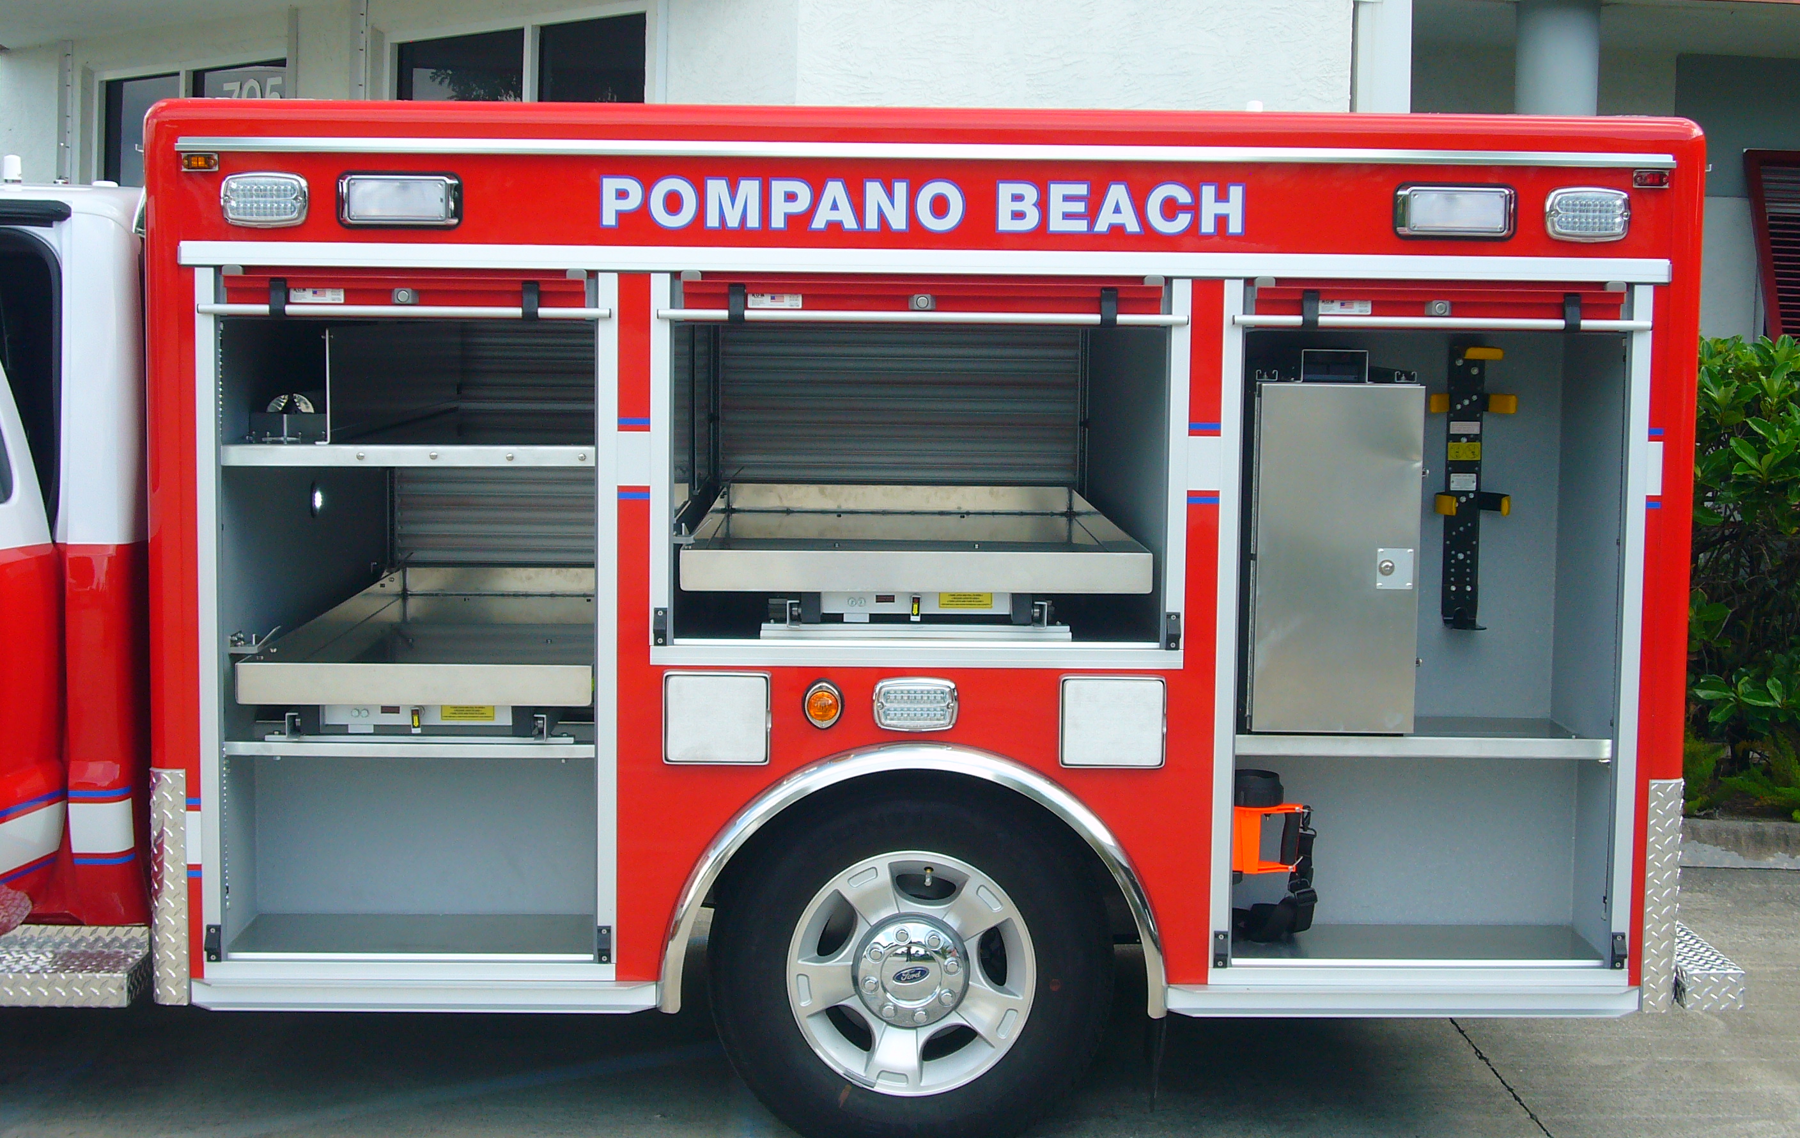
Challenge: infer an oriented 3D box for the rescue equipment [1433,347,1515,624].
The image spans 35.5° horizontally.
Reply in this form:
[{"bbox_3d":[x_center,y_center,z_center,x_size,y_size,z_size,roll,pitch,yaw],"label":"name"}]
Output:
[{"bbox_3d":[1.244,-0.180,6.096,0.188,0.624,0.130,1,5,-1],"label":"rescue equipment"}]

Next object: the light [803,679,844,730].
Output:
[{"bbox_3d":[-0.152,0.265,5.556,0.083,0.101,0.050,1,5,-1],"label":"light"}]

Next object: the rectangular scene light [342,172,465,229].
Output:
[{"bbox_3d":[-0.976,-0.717,5.461,0.245,0.112,0.050,1,5,-1],"label":"rectangular scene light"}]

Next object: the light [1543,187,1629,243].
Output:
[{"bbox_3d":[1.359,-0.696,5.518,0.170,0.109,0.045,1,5,-1],"label":"light"}]

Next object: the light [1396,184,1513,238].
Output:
[{"bbox_3d":[1.095,-0.700,5.509,0.245,0.112,0.050,1,5,-1],"label":"light"}]

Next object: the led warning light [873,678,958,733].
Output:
[{"bbox_3d":[0.031,0.268,5.564,0.168,0.109,0.040,1,5,-1],"label":"led warning light"}]

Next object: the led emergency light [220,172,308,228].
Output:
[{"bbox_3d":[-1.239,-0.717,5.458,0.170,0.109,0.045,1,5,-1],"label":"led emergency light"}]

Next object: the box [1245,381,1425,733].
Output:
[{"bbox_3d":[0.877,-0.033,5.814,0.335,0.705,0.300,1,5,-1],"label":"box"}]

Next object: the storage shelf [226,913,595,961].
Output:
[{"bbox_3d":[-0.990,0.773,5.875,0.754,0.020,0.350,1,5,-1],"label":"storage shelf"}]

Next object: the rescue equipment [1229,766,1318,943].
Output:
[{"bbox_3d":[0.770,0.599,5.864,0.200,0.370,0.140,1,5,-1],"label":"rescue equipment"}]

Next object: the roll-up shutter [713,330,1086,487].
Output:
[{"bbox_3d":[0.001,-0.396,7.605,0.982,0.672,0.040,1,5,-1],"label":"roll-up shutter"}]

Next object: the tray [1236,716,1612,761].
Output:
[{"bbox_3d":[1.050,0.337,5.913,0.770,0.040,0.490,1,5,-1],"label":"tray"}]

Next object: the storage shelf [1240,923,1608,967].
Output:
[{"bbox_3d":[1.050,0.792,5.897,0.775,0.020,0.320,1,5,-1],"label":"storage shelf"}]

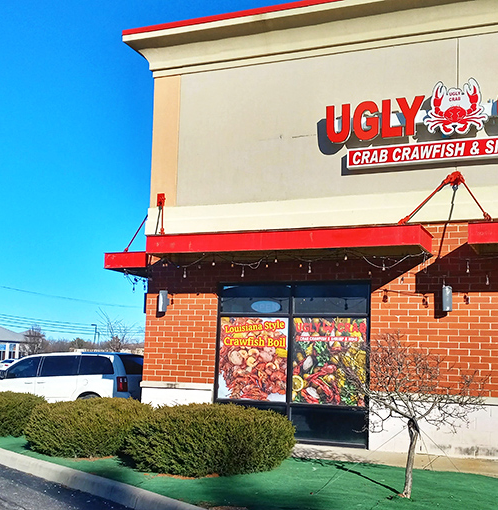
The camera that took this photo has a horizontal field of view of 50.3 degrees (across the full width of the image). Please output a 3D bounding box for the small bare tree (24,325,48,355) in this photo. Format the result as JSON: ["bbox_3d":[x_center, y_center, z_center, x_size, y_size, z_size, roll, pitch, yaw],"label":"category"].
[{"bbox_3d":[-30.592,13.111,76.000,3.500,6.300,3.400,1,-10,0],"label":"small bare tree"}]

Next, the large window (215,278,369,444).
[{"bbox_3d":[0.700,1.828,9.117,2.740,2.710,0.130,-2,-10,18],"label":"large window"}]

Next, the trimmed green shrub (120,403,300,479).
[{"bbox_3d":[-0.580,2.629,7.600,2.450,0.930,1.800,-3,-11,23],"label":"trimmed green shrub"}]

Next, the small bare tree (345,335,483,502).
[{"bbox_3d":[1.888,1.802,6.050,1.620,1.870,1.500,-2,-11,18],"label":"small bare tree"}]

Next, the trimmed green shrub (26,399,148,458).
[{"bbox_3d":[-2.660,2.903,8.900,2.300,0.920,1.800,-3,-11,23],"label":"trimmed green shrub"}]

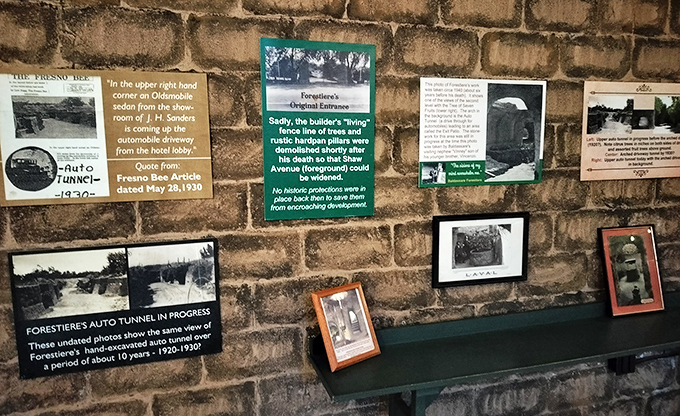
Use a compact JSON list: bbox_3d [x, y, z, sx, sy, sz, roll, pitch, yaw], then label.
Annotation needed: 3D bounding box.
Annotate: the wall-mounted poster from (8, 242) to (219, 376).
[{"bbox_3d":[-0.783,0.355,1.709,0.675,0.447,0.015,-3,8,-18],"label":"wall-mounted poster"}]

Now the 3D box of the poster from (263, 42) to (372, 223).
[{"bbox_3d":[-0.076,-0.297,1.851,0.454,0.678,0.015,-3,8,-18],"label":"poster"}]

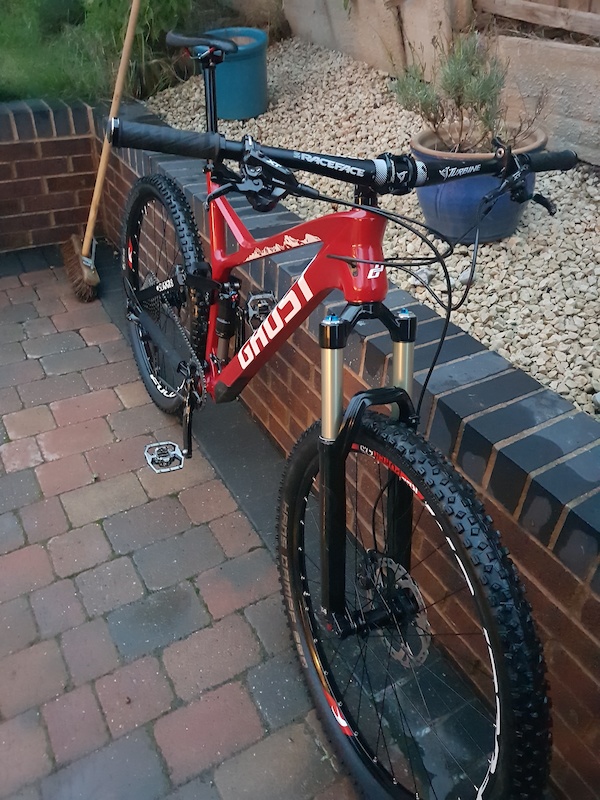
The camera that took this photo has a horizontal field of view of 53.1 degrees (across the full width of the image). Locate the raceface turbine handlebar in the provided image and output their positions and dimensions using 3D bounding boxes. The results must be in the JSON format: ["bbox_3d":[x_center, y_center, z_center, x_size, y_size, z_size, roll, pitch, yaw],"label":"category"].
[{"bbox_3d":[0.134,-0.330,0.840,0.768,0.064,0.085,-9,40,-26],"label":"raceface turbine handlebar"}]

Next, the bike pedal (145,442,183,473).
[{"bbox_3d":[-0.335,0.138,1.483,0.090,0.031,0.095,-9,46,-29],"label":"bike pedal"}]

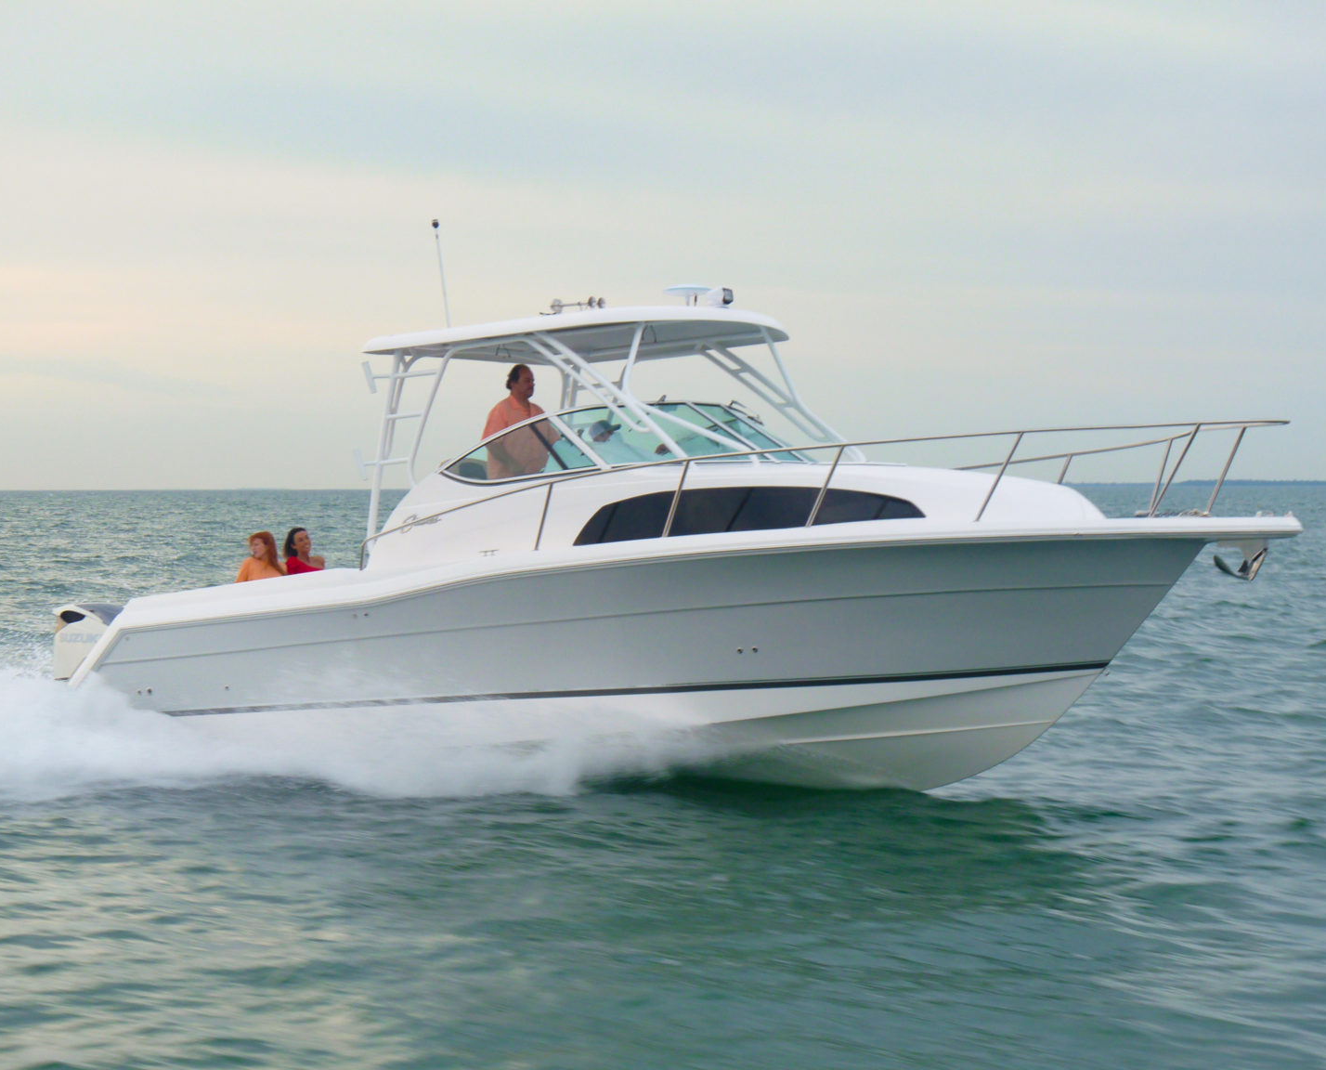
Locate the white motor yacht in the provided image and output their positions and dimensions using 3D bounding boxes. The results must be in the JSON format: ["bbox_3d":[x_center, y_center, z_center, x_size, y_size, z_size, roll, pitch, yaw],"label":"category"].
[{"bbox_3d":[-0.030,0.092,28.762,11.000,3.850,3.400,-4,-2,36],"label":"white motor yacht"}]

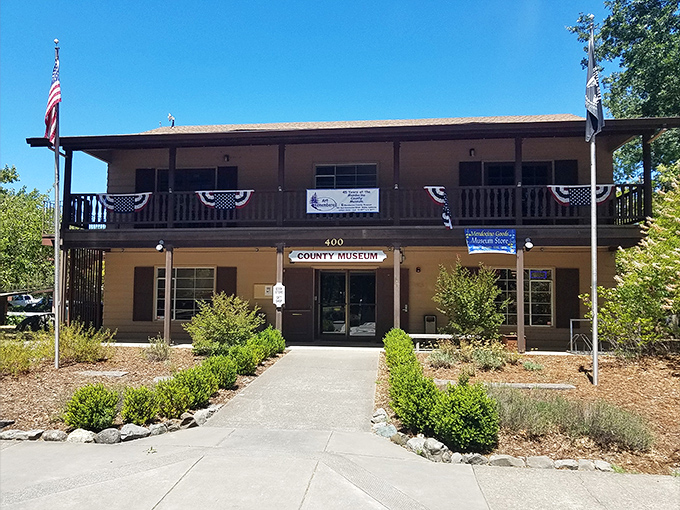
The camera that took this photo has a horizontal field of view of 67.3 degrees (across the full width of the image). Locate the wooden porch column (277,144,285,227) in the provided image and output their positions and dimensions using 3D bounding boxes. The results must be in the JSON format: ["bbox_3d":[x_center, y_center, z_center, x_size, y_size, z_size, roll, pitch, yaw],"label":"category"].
[{"bbox_3d":[-1.514,-1.799,13.273,0.145,2.181,0.145,0,-4,6],"label":"wooden porch column"}]

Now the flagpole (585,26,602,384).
[{"bbox_3d":[4.328,-0.968,8.705,0.095,6.313,0.095,0,-3,7],"label":"flagpole"}]

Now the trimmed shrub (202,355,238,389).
[{"bbox_3d":[-1.966,1.916,8.400,0.620,0.580,0.620,0,-4,6],"label":"trimmed shrub"}]

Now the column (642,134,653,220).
[{"bbox_3d":[7.357,-1.783,12.188,0.145,2.184,0.145,0,-3,7],"label":"column"}]

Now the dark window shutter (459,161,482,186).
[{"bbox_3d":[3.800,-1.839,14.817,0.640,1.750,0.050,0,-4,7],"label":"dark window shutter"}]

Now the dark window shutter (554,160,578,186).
[{"bbox_3d":[6.364,-1.663,14.288,0.620,1.989,0.045,0,-4,6],"label":"dark window shutter"}]

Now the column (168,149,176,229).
[{"bbox_3d":[-4.484,-1.791,13.606,0.145,2.208,0.145,0,-4,6],"label":"column"}]

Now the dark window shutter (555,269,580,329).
[{"bbox_3d":[6.389,1.211,14.297,0.617,1.660,0.050,0,-4,7],"label":"dark window shutter"}]

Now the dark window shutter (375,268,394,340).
[{"bbox_3d":[1.501,1.412,14.343,0.877,2.048,0.045,0,-3,7],"label":"dark window shutter"}]

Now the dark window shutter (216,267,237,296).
[{"bbox_3d":[-3.382,1.180,15.193,0.608,1.637,0.045,0,-4,6],"label":"dark window shutter"}]

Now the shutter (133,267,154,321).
[{"bbox_3d":[-6.077,1.216,15.784,0.613,1.660,0.050,0,-4,7],"label":"shutter"}]

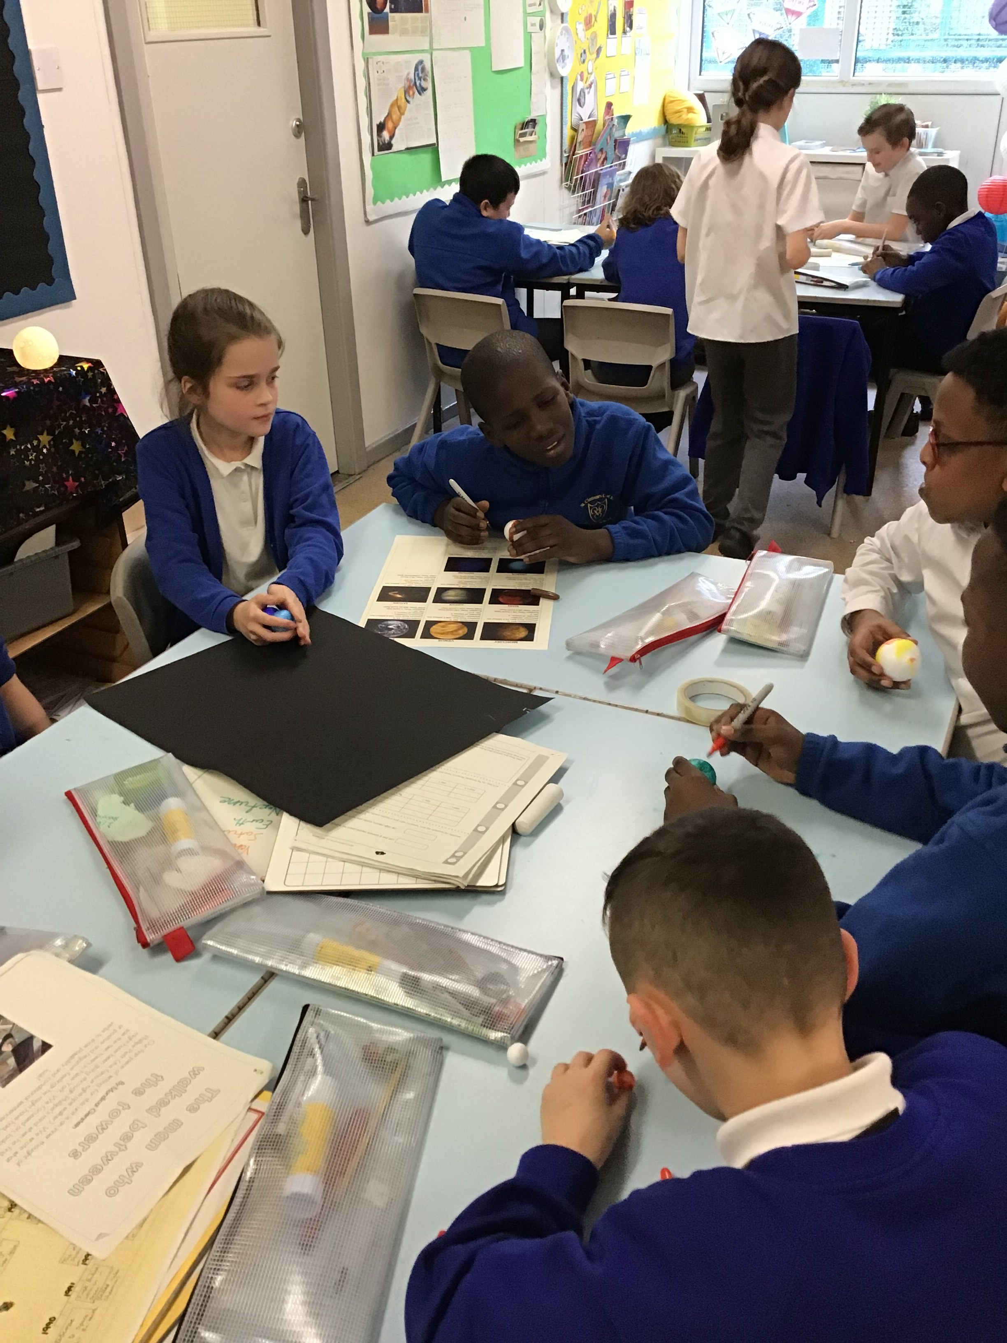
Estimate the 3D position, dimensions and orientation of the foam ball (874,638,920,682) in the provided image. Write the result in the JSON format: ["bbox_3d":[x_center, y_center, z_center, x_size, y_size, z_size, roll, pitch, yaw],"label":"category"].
[{"bbox_3d":[0.541,-0.017,1.647,0.060,0.060,0.060,-1,29,1],"label":"foam ball"}]

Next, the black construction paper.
[{"bbox_3d":[-0.257,0.037,1.640,0.508,0.030,0.385,23,37,37],"label":"black construction paper"}]

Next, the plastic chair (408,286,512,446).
[{"bbox_3d":[-0.047,-0.984,4.138,0.410,0.670,0.460,16,33,28],"label":"plastic chair"}]

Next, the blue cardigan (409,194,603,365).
[{"bbox_3d":[-0.005,-1.352,4.109,0.520,0.500,0.550,13,32,24],"label":"blue cardigan"}]

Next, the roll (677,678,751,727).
[{"bbox_3d":[0.285,0.041,1.612,0.100,0.022,0.100,-1,28,1],"label":"roll"}]

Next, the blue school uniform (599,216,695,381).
[{"bbox_3d":[0.490,-1.275,4.019,0.370,0.470,0.330,12,31,23],"label":"blue school uniform"}]

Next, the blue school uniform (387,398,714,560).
[{"bbox_3d":[0.102,-0.307,2.265,0.610,0.410,0.360,10,31,19],"label":"blue school uniform"}]

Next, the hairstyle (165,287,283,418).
[{"bbox_3d":[-0.444,-0.508,1.910,0.195,0.205,0.160,21,36,35],"label":"hairstyle"}]

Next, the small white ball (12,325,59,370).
[{"bbox_3d":[-1.035,-0.716,2.664,0.105,0.102,0.105,-1,28,1],"label":"small white ball"}]

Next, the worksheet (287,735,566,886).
[{"bbox_3d":[-0.080,0.146,1.439,0.210,0.020,0.290,11,31,22],"label":"worksheet"}]

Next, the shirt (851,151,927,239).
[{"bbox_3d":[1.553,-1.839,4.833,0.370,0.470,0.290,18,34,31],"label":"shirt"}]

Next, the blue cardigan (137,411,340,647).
[{"bbox_3d":[-0.431,-0.212,2.050,0.350,0.410,0.350,-12,30,-18],"label":"blue cardigan"}]

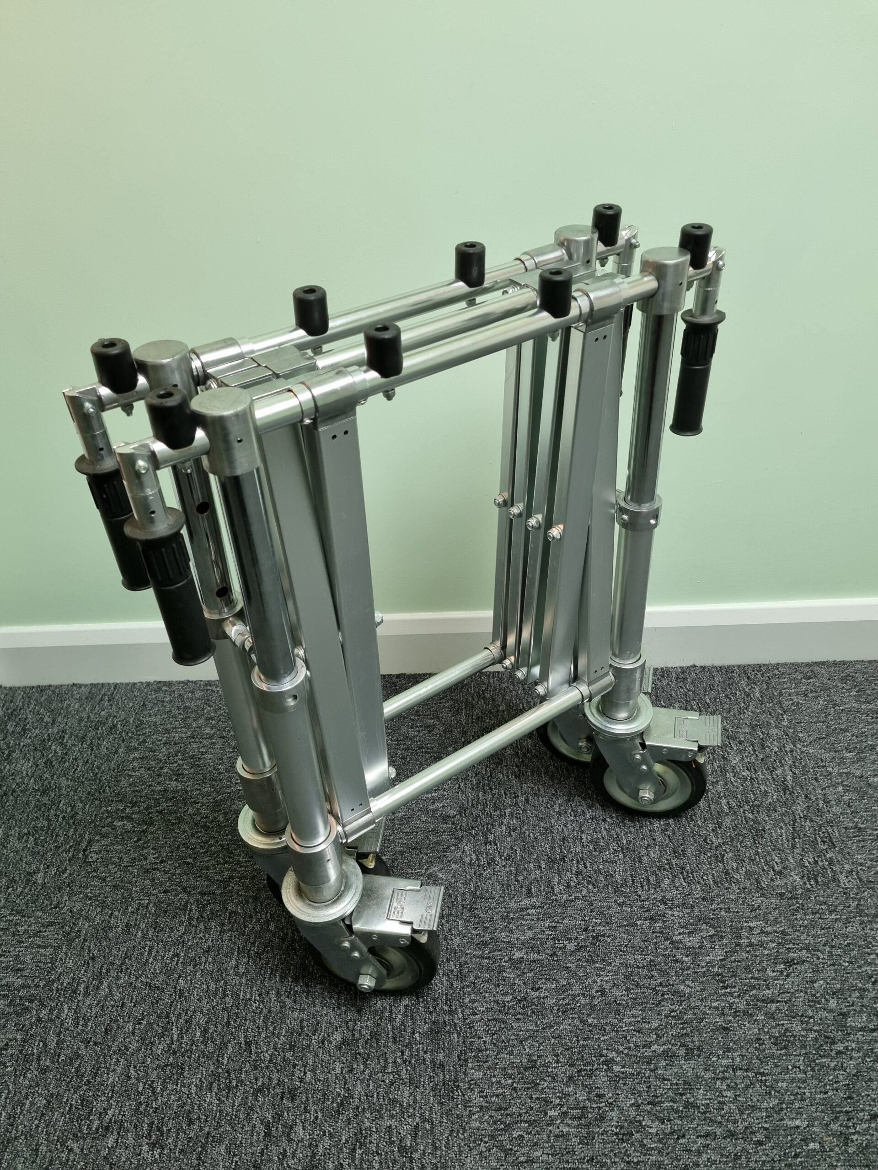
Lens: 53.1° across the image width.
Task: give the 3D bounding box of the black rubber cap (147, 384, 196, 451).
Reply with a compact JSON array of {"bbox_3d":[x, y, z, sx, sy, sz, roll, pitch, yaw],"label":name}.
[{"bbox_3d":[-0.173,-0.108,0.571,0.027,0.034,0.027,-2,37,1],"label":"black rubber cap"}]

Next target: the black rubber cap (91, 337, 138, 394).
[{"bbox_3d":[-0.238,-0.160,0.646,0.027,0.034,0.027,-2,37,1],"label":"black rubber cap"}]

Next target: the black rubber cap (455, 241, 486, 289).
[{"bbox_3d":[0.029,-0.286,0.788,0.027,0.034,0.027,-2,37,1],"label":"black rubber cap"}]

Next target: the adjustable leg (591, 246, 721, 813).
[{"bbox_3d":[0.256,0.011,0.981,0.172,0.739,0.087,6,38,12],"label":"adjustable leg"}]

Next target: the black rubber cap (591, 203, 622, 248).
[{"bbox_3d":[0.164,-0.352,0.860,0.027,0.034,0.027,-2,37,1],"label":"black rubber cap"}]

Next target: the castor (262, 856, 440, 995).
[{"bbox_3d":[-0.076,0.391,0.966,0.171,0.182,0.087,4,38,9],"label":"castor"}]

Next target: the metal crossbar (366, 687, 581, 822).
[{"bbox_3d":[0.050,0.179,0.969,0.297,0.021,0.021,-24,42,-27],"label":"metal crossbar"}]

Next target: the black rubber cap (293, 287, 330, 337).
[{"bbox_3d":[-0.103,-0.224,0.718,0.027,0.034,0.027,-2,37,1],"label":"black rubber cap"}]

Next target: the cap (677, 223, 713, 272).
[{"bbox_3d":[0.228,-0.301,0.783,0.027,0.034,0.027,-2,37,1],"label":"cap"}]

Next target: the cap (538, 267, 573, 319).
[{"bbox_3d":[0.094,-0.236,0.712,0.027,0.034,0.027,-2,37,1],"label":"cap"}]

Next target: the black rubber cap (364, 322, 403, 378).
[{"bbox_3d":[-0.040,-0.171,0.642,0.027,0.034,0.027,-2,37,1],"label":"black rubber cap"}]

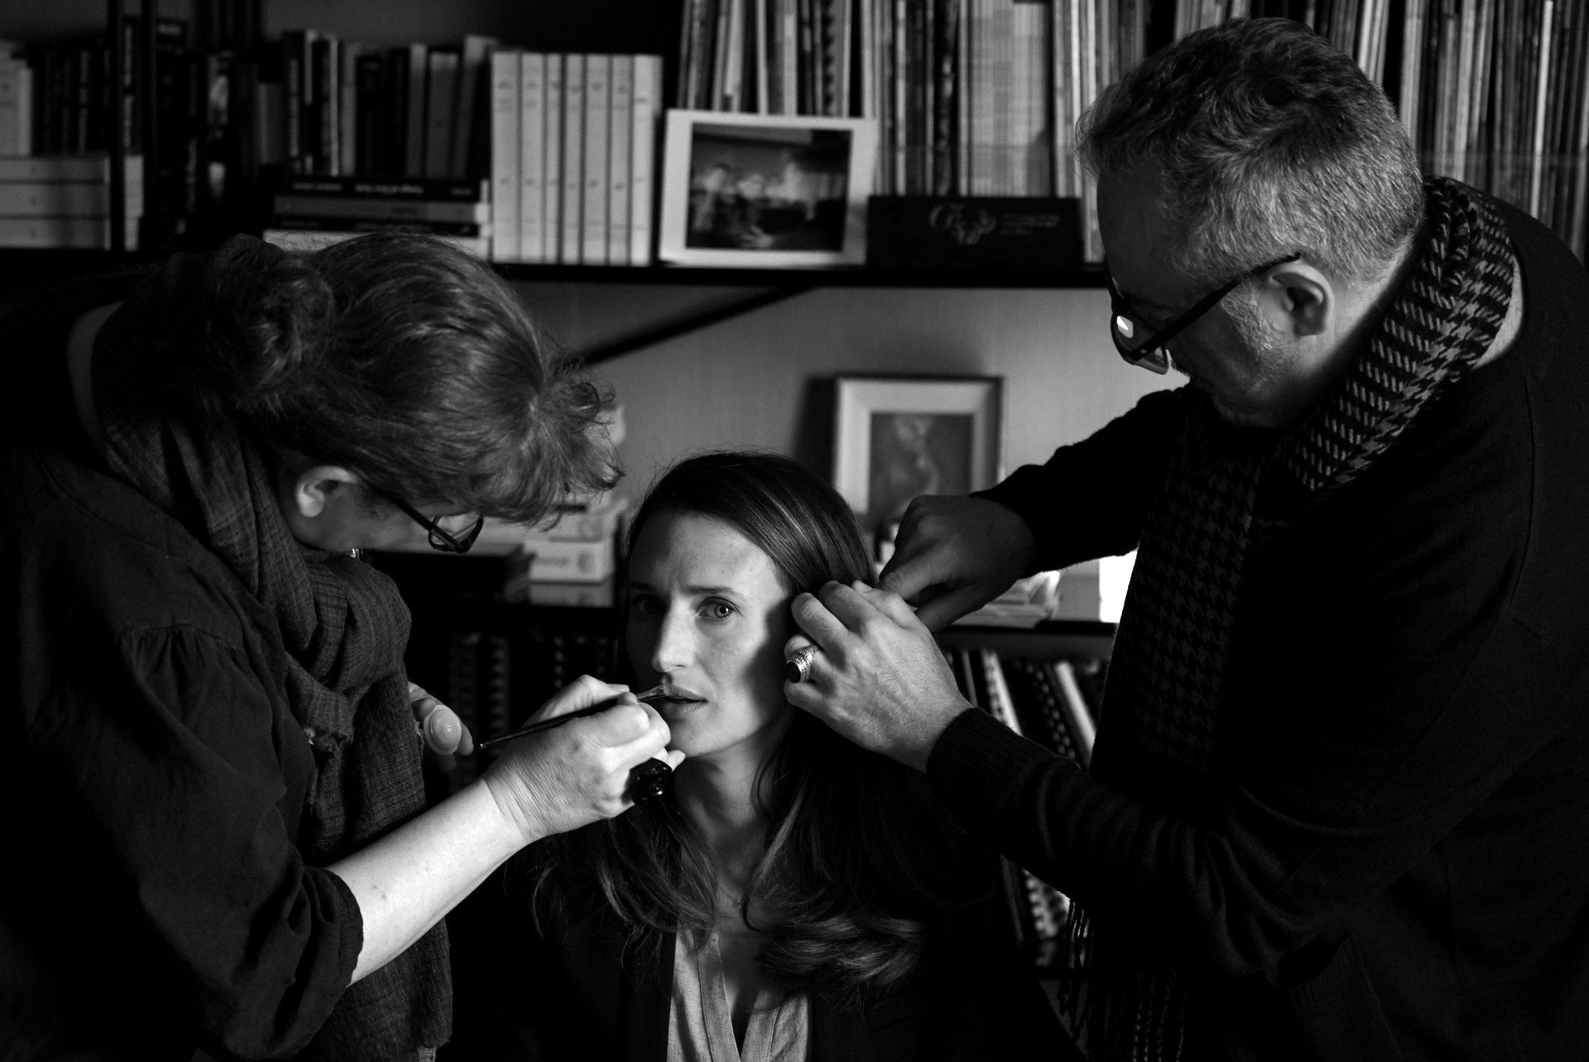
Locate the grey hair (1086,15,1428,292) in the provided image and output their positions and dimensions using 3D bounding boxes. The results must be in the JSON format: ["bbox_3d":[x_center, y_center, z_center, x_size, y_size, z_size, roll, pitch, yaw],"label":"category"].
[{"bbox_3d":[0.311,-0.252,2.470,0.205,0.200,0.180,-27,-2,16],"label":"grey hair"}]

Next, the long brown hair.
[{"bbox_3d":[-0.030,0.146,2.700,0.320,0.412,0.260,2,2,16],"label":"long brown hair"}]

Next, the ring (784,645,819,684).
[{"bbox_3d":[0.006,0.096,2.600,0.013,0.023,0.027,28,37,28],"label":"ring"}]

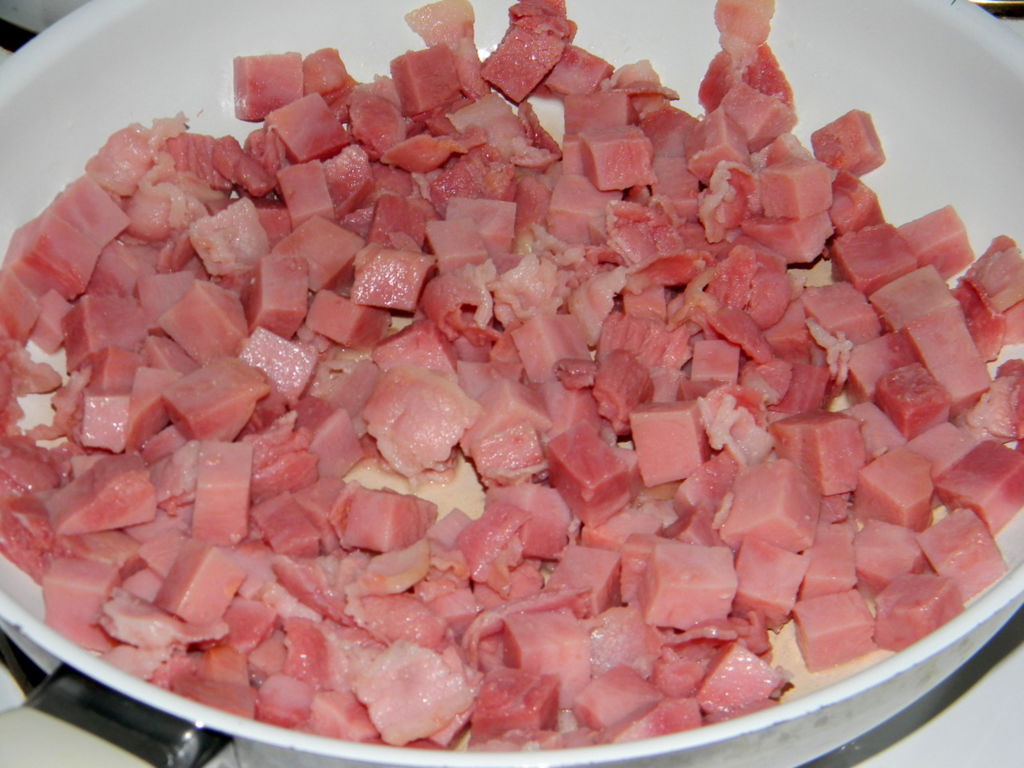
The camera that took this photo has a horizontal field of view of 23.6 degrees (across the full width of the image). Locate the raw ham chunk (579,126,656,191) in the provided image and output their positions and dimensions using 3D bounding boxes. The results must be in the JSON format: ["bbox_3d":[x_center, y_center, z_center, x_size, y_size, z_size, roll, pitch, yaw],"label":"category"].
[{"bbox_3d":[0.025,-0.054,0.591,0.014,0.011,0.015,-8,18,-8],"label":"raw ham chunk"}]

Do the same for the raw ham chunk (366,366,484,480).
[{"bbox_3d":[-0.020,0.008,0.542,0.025,0.009,0.024,-3,62,0],"label":"raw ham chunk"}]

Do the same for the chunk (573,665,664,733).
[{"bbox_3d":[0.021,0.065,0.485,0.013,0.010,0.011,-30,48,-25],"label":"chunk"}]

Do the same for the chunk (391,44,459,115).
[{"bbox_3d":[-0.021,-0.075,0.603,0.011,0.013,0.013,-16,5,-18],"label":"chunk"}]

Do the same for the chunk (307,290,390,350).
[{"bbox_3d":[-0.038,-0.015,0.578,0.012,0.009,0.014,25,9,26],"label":"chunk"}]

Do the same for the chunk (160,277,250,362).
[{"bbox_3d":[-0.069,-0.012,0.568,0.012,0.017,0.015,-40,77,5],"label":"chunk"}]

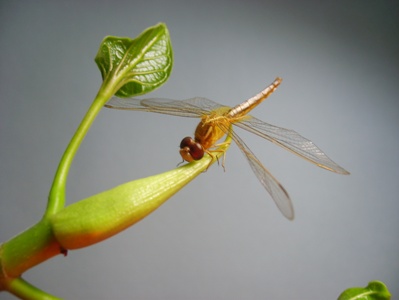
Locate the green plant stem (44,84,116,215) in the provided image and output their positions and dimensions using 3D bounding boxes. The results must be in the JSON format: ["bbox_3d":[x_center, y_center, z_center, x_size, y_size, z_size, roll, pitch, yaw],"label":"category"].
[{"bbox_3d":[-0.032,0.000,0.105,0.006,0.038,0.005,25,0,0],"label":"green plant stem"}]

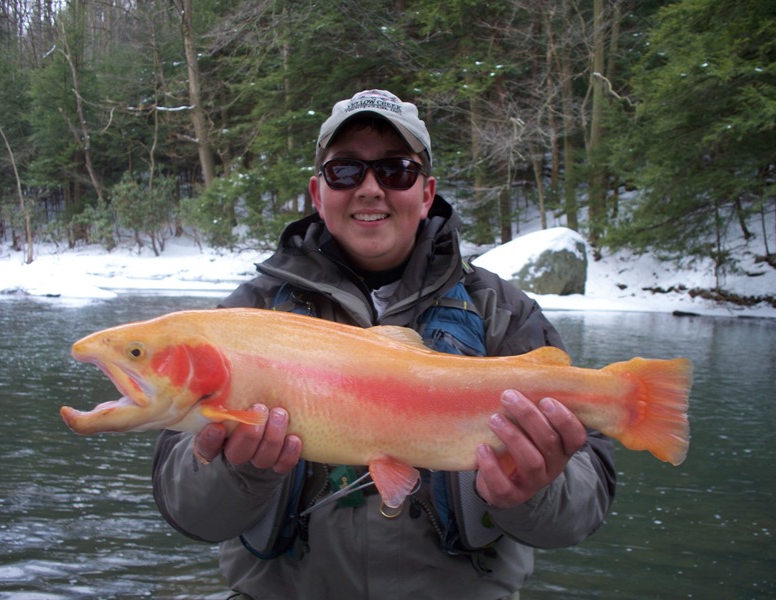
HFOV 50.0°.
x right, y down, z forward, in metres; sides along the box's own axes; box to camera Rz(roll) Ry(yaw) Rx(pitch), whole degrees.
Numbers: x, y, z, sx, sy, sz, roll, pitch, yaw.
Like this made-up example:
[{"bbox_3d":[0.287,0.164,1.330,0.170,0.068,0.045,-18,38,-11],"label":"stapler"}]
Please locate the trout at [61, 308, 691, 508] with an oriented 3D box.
[{"bbox_3d":[-0.013,0.108,0.800,0.600,0.175,0.090,5,0,0],"label":"trout"}]

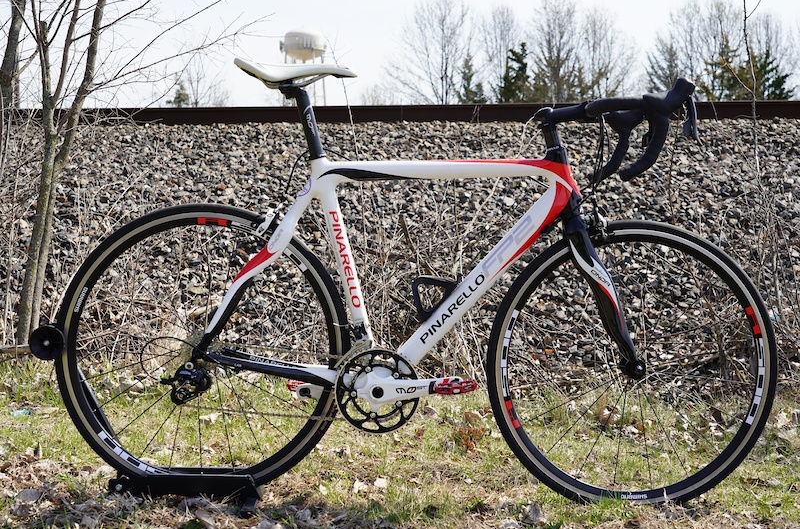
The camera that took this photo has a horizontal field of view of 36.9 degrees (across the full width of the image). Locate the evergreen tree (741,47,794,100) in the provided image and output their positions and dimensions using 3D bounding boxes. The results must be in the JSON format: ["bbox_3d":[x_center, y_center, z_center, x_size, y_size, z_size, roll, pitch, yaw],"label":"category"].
[{"bbox_3d":[17.767,-5.995,58.000,4.200,9.100,4.200,0,2,0],"label":"evergreen tree"}]

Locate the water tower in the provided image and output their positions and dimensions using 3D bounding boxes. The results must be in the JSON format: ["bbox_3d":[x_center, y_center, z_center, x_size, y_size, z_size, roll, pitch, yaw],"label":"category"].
[{"bbox_3d":[-21.425,-31.058,270.000,11.500,43.500,11.500,0,2,0],"label":"water tower"}]

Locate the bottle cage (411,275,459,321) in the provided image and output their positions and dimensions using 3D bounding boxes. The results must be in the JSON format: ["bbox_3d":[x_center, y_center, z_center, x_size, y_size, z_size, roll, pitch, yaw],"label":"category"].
[{"bbox_3d":[0.069,0.058,2.744,0.080,0.145,0.076,44,1,-2],"label":"bottle cage"}]

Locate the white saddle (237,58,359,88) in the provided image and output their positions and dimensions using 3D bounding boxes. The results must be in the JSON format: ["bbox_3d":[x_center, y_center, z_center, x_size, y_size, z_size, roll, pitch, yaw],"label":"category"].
[{"bbox_3d":[-0.234,-0.430,2.721,0.271,0.067,0.138,1,2,-1],"label":"white saddle"}]

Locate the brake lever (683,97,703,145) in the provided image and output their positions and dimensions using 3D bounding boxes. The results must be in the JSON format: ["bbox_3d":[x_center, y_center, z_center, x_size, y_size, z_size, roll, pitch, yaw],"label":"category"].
[{"bbox_3d":[0.620,-0.304,2.543,0.043,0.108,0.030,1,2,-1],"label":"brake lever"}]

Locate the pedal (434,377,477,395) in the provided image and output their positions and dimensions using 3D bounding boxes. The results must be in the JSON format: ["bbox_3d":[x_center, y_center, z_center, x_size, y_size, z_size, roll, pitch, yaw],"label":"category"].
[{"bbox_3d":[0.122,0.267,2.620,0.100,0.028,0.098,-4,2,-1],"label":"pedal"}]

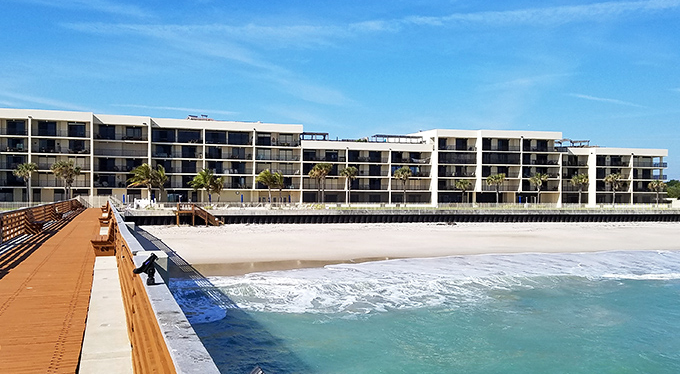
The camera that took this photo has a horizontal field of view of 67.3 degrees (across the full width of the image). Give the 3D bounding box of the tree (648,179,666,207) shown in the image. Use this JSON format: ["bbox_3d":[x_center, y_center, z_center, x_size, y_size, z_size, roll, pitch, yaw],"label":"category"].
[{"bbox_3d":[64.707,1.375,104.000,3.654,5.600,3.654,0,-1,0],"label":"tree"}]

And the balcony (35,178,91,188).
[{"bbox_3d":[-46.051,-0.463,84.958,8.700,1.300,1.800,1,-1,-17],"label":"balcony"}]

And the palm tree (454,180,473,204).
[{"bbox_3d":[24.303,1.063,100.500,3.540,5.350,3.400,1,-1,-17],"label":"palm tree"}]

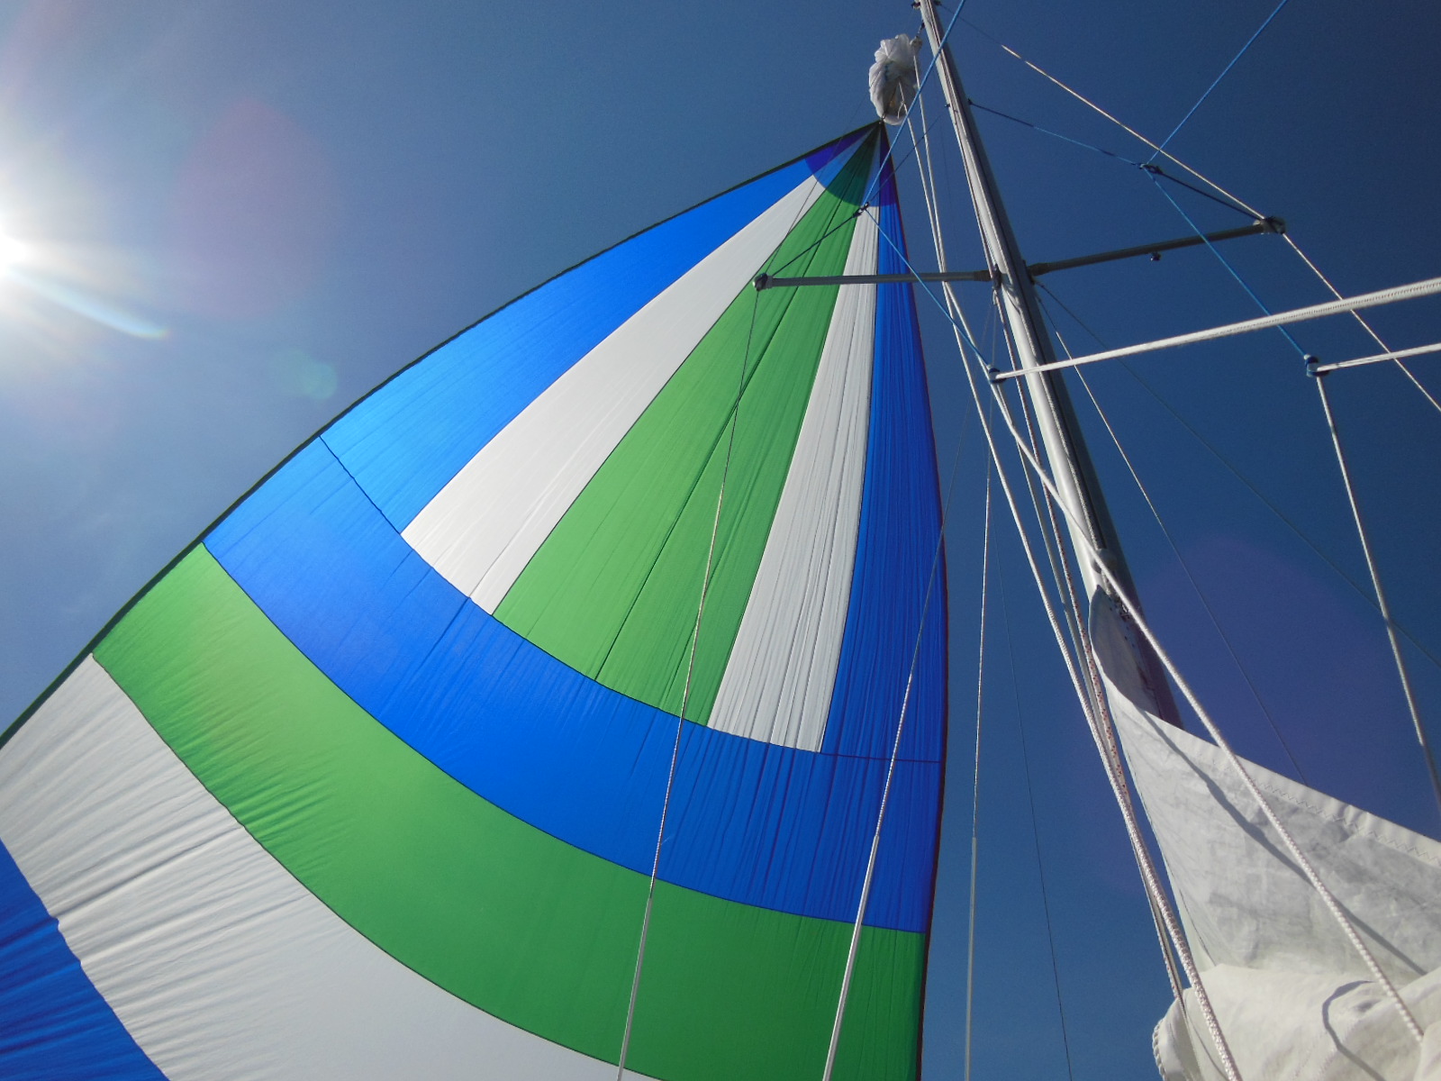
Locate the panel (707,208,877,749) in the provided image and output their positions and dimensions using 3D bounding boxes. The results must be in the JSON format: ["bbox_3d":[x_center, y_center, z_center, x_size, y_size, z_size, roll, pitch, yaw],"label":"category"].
[{"bbox_3d":[0.664,-0.551,7.710,0.757,4.375,0.500,4,-24,13],"label":"panel"}]

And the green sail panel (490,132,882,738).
[{"bbox_3d":[0.178,-1.071,7.797,1.569,4.811,0.650,26,-17,2],"label":"green sail panel"}]

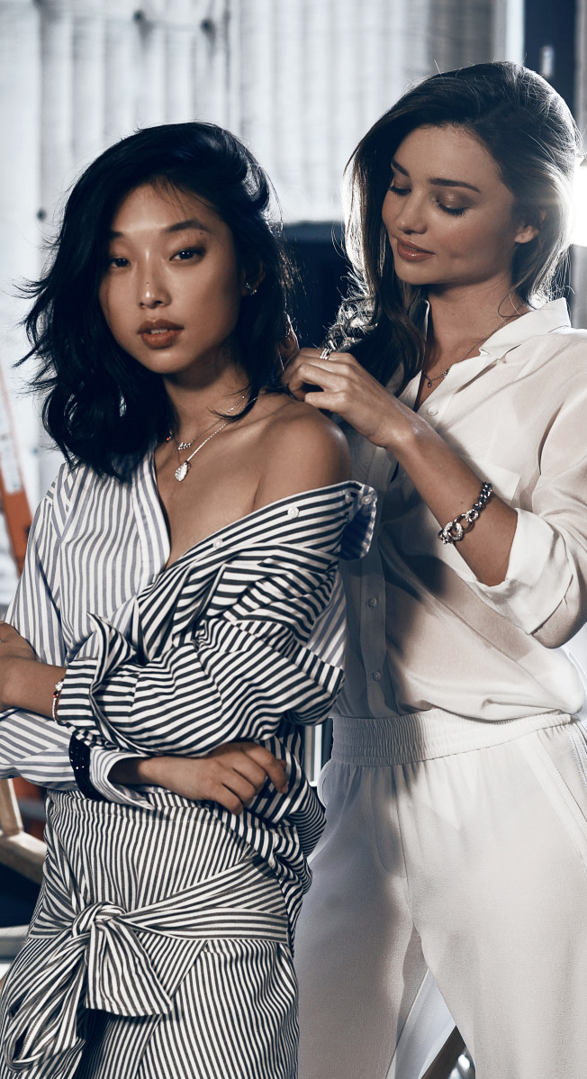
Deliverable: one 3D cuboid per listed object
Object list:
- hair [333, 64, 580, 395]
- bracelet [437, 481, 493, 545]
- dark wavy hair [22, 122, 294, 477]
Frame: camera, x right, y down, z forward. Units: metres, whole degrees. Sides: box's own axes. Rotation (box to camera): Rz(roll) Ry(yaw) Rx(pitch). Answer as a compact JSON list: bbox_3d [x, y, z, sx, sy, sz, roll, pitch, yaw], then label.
[{"bbox_3d":[0.174,-0.336,2.710,0.235,0.345,0.250,3,11,41],"label":"hair"},{"bbox_3d":[0.175,-0.029,2.610,0.022,0.074,0.064,41,0,-13],"label":"bracelet"},{"bbox_3d":[-0.127,-0.225,2.400,0.240,0.325,0.240,-2,4,18],"label":"dark wavy hair"}]

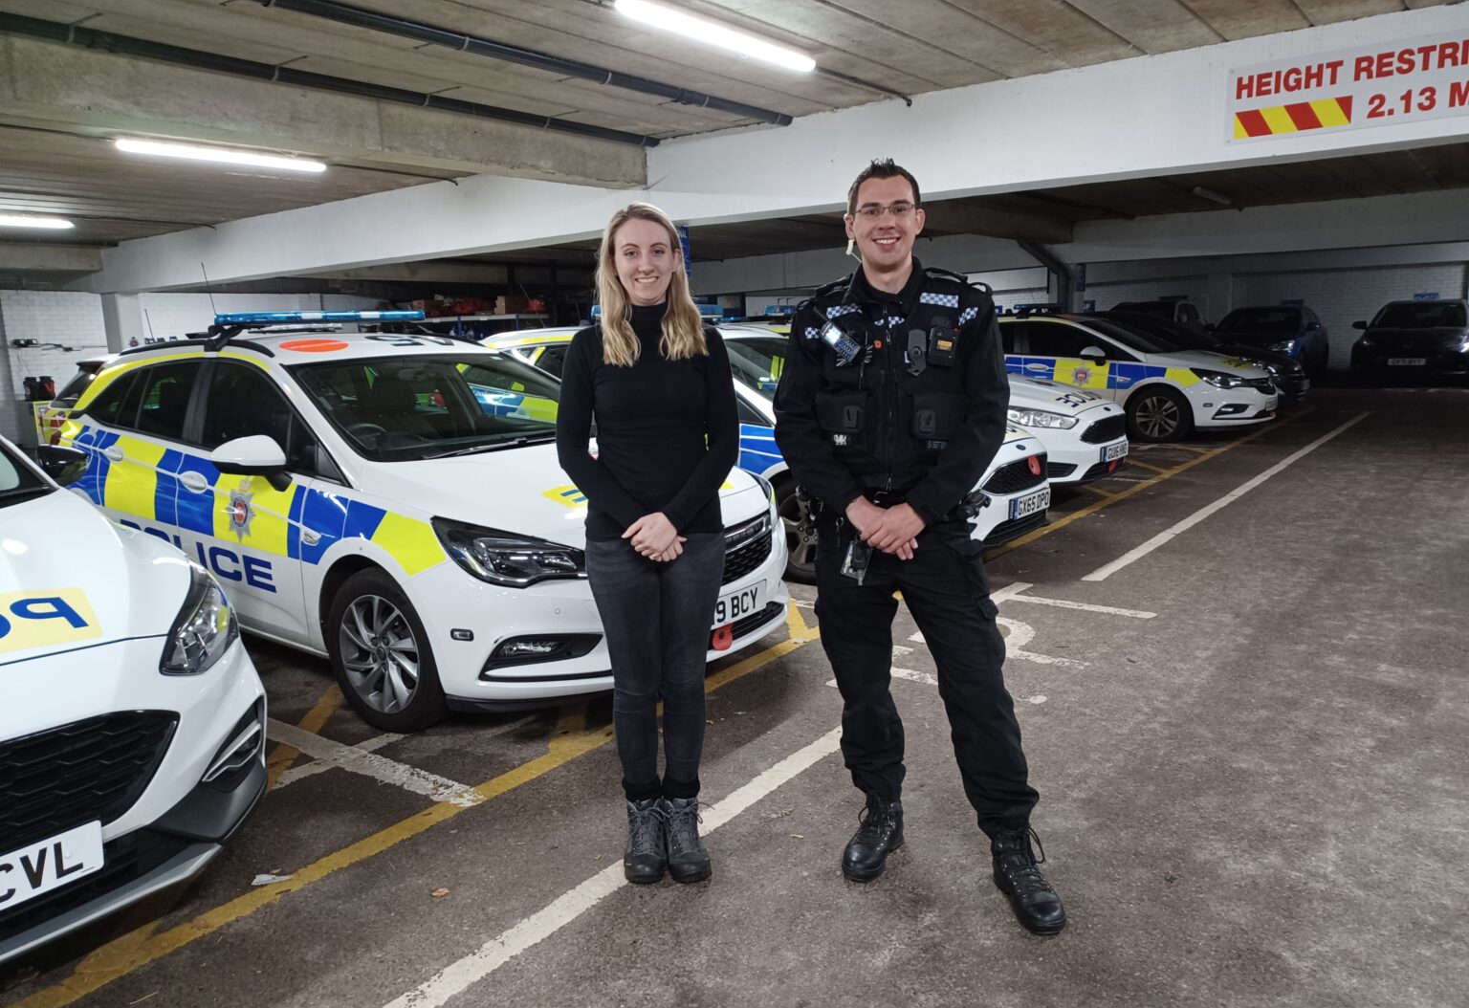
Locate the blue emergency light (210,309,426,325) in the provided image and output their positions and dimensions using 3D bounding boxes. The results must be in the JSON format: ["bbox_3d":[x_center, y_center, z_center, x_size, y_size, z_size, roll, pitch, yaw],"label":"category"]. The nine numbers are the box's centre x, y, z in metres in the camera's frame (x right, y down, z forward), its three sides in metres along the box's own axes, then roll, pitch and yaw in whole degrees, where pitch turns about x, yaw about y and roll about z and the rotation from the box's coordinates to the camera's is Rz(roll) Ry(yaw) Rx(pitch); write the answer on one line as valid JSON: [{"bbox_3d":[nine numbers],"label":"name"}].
[{"bbox_3d":[-2.077,-0.953,5.397,0.280,0.085,1.150,6,12,39],"label":"blue emergency light"}]

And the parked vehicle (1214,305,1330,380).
[{"bbox_3d":[10.561,-3.231,21.046,1.880,1.500,4.300,5,12,37],"label":"parked vehicle"}]

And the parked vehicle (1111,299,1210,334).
[{"bbox_3d":[8.713,-3.489,22.478,1.880,1.620,4.400,5,12,37],"label":"parked vehicle"}]

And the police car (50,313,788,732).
[{"bbox_3d":[-1.840,-0.175,5.343,4.700,1.580,1.920,6,12,39],"label":"police car"}]

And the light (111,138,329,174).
[{"bbox_3d":[-3.799,-2.609,8.000,0.110,0.100,1.570,5,12,37],"label":"light"}]

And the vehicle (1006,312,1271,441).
[{"bbox_3d":[4.301,-1.695,13.435,4.650,1.550,1.880,6,12,41],"label":"vehicle"}]

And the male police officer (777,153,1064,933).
[{"bbox_3d":[0.426,0.089,2.598,0.660,1.810,0.460,-1,9,7],"label":"male police officer"}]

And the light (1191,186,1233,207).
[{"bbox_3d":[5.734,-3.700,12.742,0.110,0.100,1.570,5,12,37],"label":"light"}]

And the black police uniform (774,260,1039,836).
[{"bbox_3d":[0.423,0.148,2.643,0.620,1.450,0.380,-1,9,7],"label":"black police uniform"}]

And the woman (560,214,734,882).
[{"bbox_3d":[-0.218,0.124,2.744,0.480,1.735,0.340,-2,9,-3],"label":"woman"}]

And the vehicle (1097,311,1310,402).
[{"bbox_3d":[5.764,-2.004,15.295,4.500,1.460,1.850,6,12,40],"label":"vehicle"}]

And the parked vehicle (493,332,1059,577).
[{"bbox_3d":[-0.036,-0.548,7.374,4.500,1.540,1.900,6,12,40],"label":"parked vehicle"}]

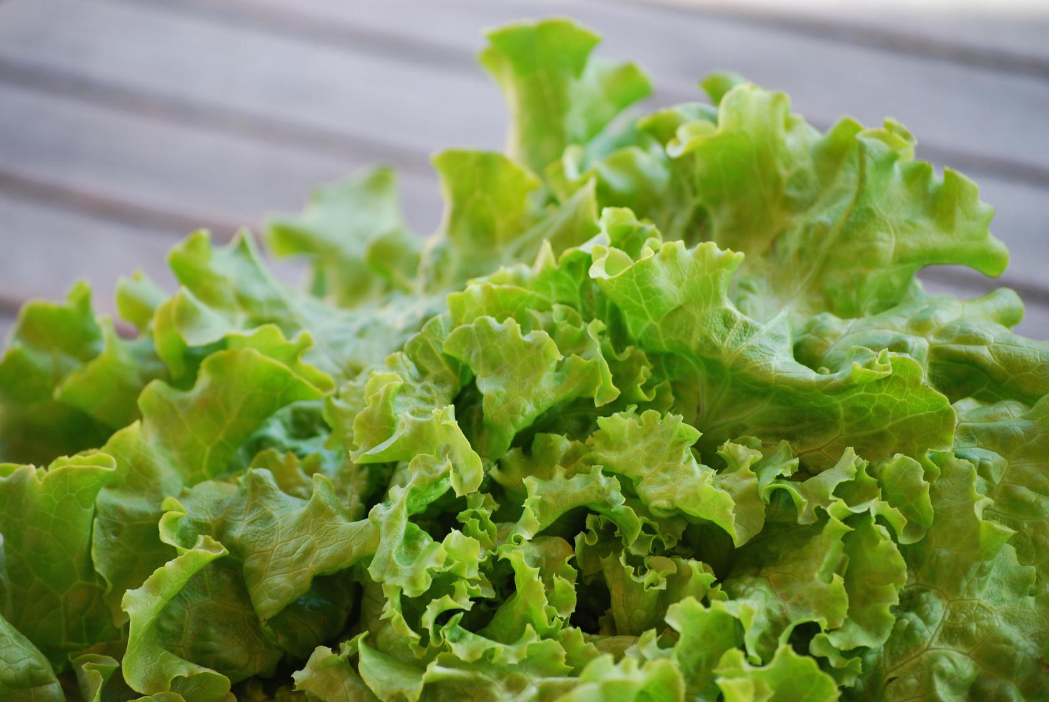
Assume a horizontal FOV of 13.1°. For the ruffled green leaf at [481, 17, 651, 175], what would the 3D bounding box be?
[{"bbox_3d":[0.010,-0.058,1.060,0.040,0.038,0.026,0,18,0],"label":"ruffled green leaf"}]

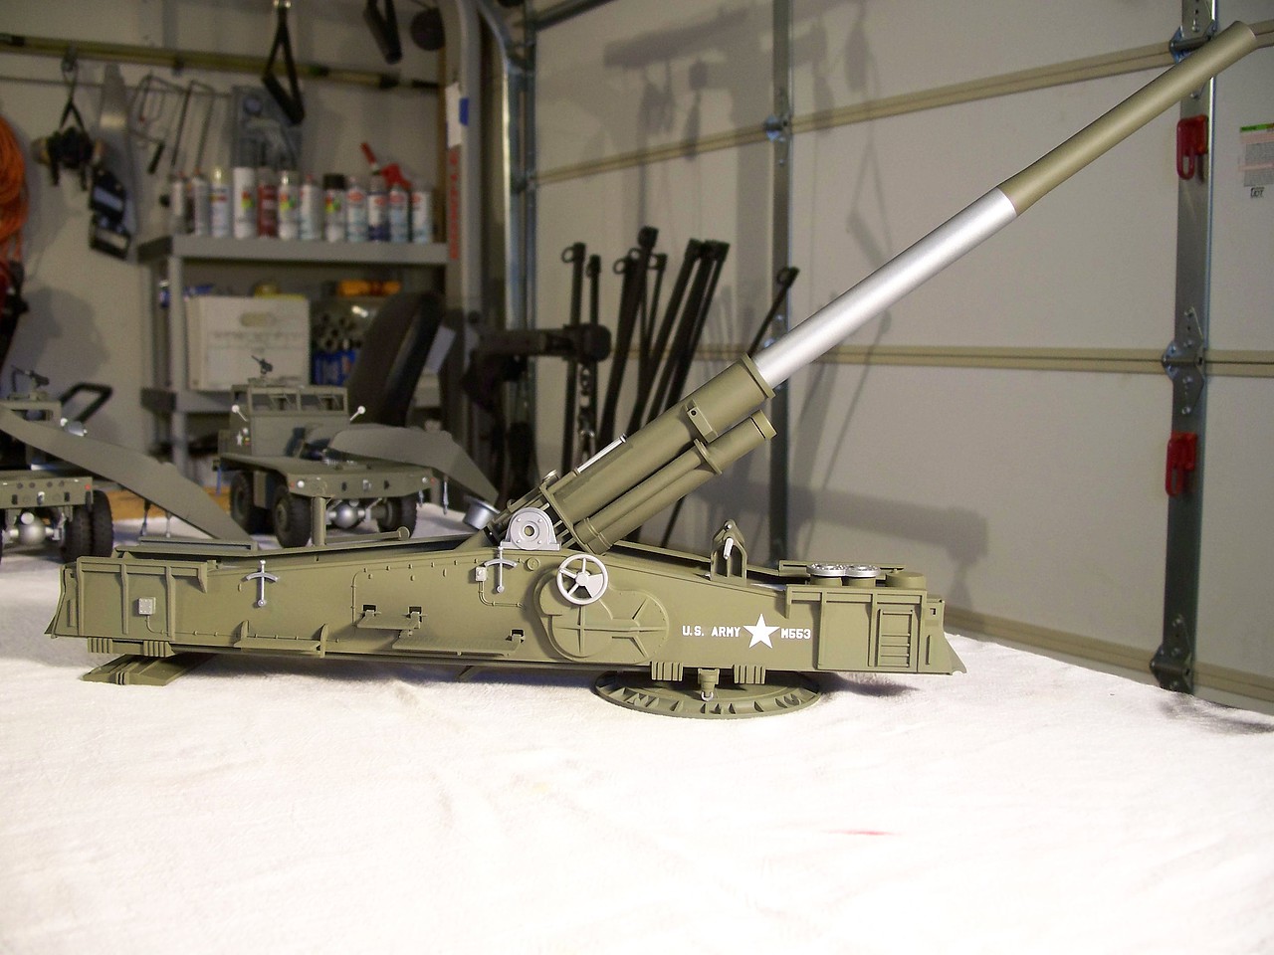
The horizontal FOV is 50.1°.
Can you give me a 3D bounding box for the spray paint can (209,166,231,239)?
[{"bbox_3d":[-1.177,-0.774,3.845,0.066,0.201,0.066,-4,7,-32],"label":"spray paint can"}]

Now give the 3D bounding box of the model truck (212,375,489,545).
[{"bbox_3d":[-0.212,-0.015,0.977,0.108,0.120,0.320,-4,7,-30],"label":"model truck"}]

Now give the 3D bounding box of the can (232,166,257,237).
[{"bbox_3d":[-1.119,-0.781,3.880,0.066,0.203,0.066,0,6,0],"label":"can"}]

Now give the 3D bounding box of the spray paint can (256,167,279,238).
[{"bbox_3d":[-1.066,-0.789,3.920,0.066,0.202,0.066,0,6,0],"label":"spray paint can"}]

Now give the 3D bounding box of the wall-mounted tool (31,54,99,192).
[{"bbox_3d":[-1.664,-1.037,3.970,0.185,0.390,0.130,-4,7,-32],"label":"wall-mounted tool"}]

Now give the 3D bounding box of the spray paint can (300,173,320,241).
[{"bbox_3d":[-1.017,-0.835,4.224,0.066,0.203,0.066,0,6,0],"label":"spray paint can"}]

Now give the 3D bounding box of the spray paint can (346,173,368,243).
[{"bbox_3d":[-0.887,-0.844,4.301,0.066,0.203,0.066,0,6,0],"label":"spray paint can"}]

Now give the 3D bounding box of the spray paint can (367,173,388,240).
[{"bbox_3d":[-0.828,-0.850,4.337,0.066,0.208,0.066,0,6,0],"label":"spray paint can"}]

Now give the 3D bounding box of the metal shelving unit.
[{"bbox_3d":[-1.084,-0.065,4.484,0.914,1.385,0.480,-4,7,-31],"label":"metal shelving unit"}]

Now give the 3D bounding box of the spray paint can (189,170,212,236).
[{"bbox_3d":[-1.303,-0.813,4.053,0.066,0.198,0.066,-4,7,-31],"label":"spray paint can"}]

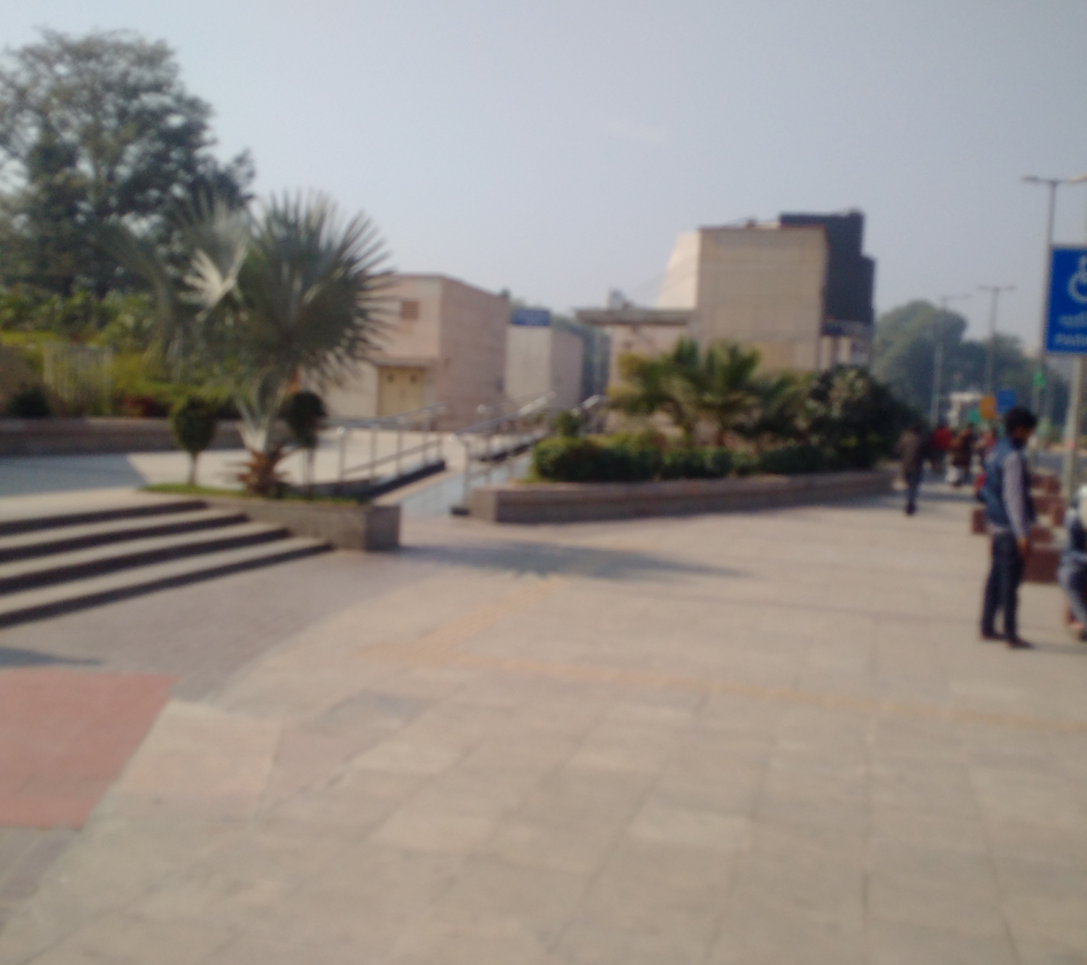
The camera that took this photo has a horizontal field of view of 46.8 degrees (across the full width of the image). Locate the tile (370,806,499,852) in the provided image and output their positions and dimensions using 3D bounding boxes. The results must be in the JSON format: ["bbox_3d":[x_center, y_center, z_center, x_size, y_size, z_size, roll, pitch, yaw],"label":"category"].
[{"bbox_3d":[-0.393,1.269,4.562,0.410,0.030,0.420,4,4,15],"label":"tile"}]

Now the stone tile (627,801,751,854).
[{"bbox_3d":[0.556,1.304,4.736,0.420,0.030,0.450,4,4,15],"label":"stone tile"}]

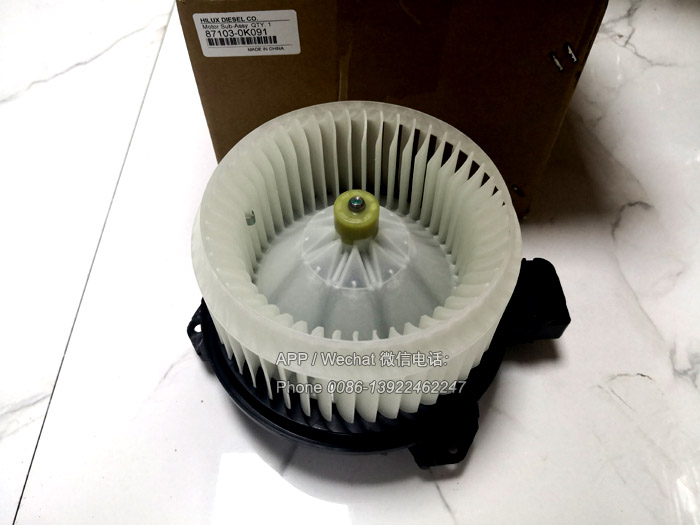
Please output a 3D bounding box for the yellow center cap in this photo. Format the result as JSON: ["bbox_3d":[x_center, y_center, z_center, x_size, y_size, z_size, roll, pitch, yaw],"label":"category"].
[{"bbox_3d":[0.003,-0.022,0.255,0.021,0.014,0.021,0,54,0],"label":"yellow center cap"}]

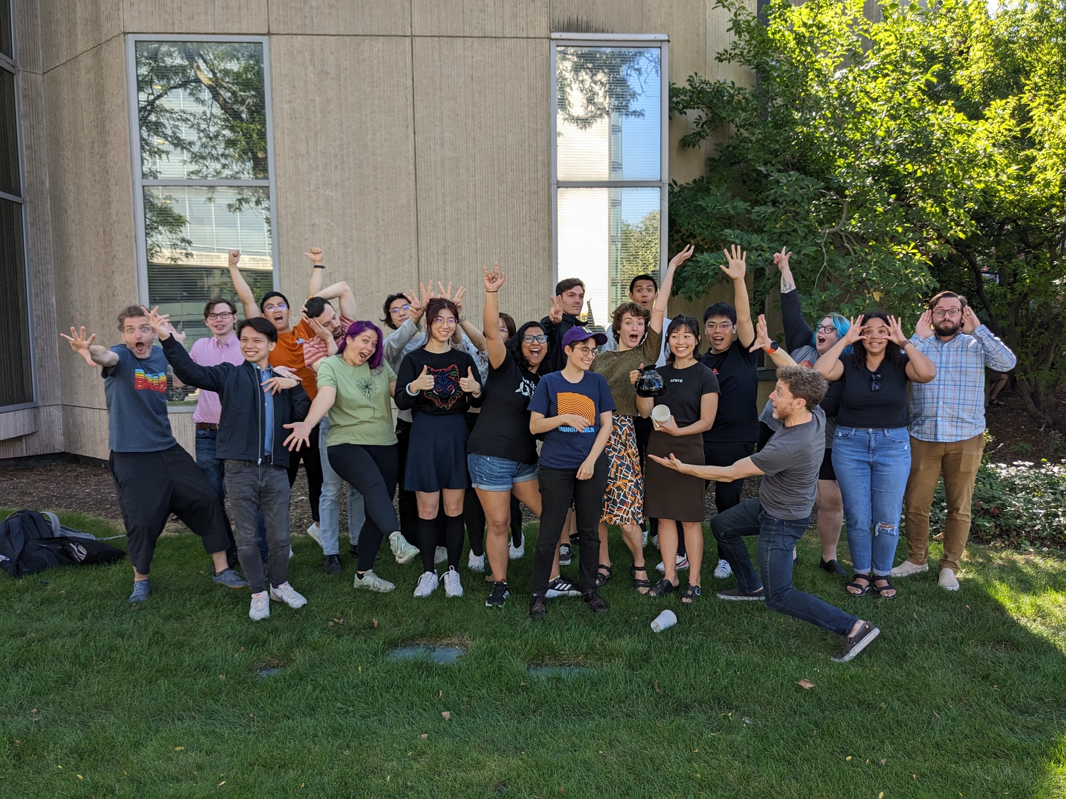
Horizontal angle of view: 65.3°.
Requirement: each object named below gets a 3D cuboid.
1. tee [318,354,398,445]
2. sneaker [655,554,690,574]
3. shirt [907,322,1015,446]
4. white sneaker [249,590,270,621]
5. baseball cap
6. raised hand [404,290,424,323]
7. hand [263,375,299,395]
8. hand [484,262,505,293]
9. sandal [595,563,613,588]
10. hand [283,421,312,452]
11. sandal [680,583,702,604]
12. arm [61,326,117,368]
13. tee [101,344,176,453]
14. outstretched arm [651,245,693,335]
[{"bbox_3d":[-1.054,0.007,5.000,0.480,0.540,0.300,-11,8,-10],"label":"tee"},{"bbox_3d":[0.885,1.036,5.254,0.250,0.105,0.100,-3,5,-24],"label":"sneaker"},{"bbox_3d":[2.567,-0.099,5.080,0.720,0.690,0.360,2,6,30],"label":"shirt"},{"bbox_3d":[-1.488,1.100,4.520,0.110,0.115,0.290,-2,6,-16],"label":"white sneaker"},{"bbox_3d":[0.288,-0.354,4.680,0.270,0.140,0.180,3,7,38],"label":"baseball cap"},{"bbox_3d":[-0.756,-0.595,5.300,0.100,0.205,0.075,-18,5,11],"label":"raised hand"},{"bbox_3d":[-1.414,-0.077,4.660,0.195,0.110,0.090,-1,5,0],"label":"hand"},{"bbox_3d":[-0.211,-0.671,4.570,0.115,0.170,0.075,-1,3,-6],"label":"hand"},{"bbox_3d":[0.422,1.067,5.060,0.095,0.090,0.255,2,6,29],"label":"sandal"},{"bbox_3d":[-1.287,0.203,4.550,0.150,0.160,0.075,-2,5,-8],"label":"hand"},{"bbox_3d":[0.931,1.108,4.851,0.100,0.085,0.250,2,6,26],"label":"sandal"},{"bbox_3d":[-2.220,-0.265,4.220,0.185,0.195,0.520,-2,5,-10],"label":"arm"},{"bbox_3d":[-2.328,-0.007,4.930,0.260,0.610,0.410,3,7,38],"label":"tee"},{"bbox_3d":[0.854,-0.671,5.060,0.130,0.570,0.120,23,3,0],"label":"outstretched arm"}]

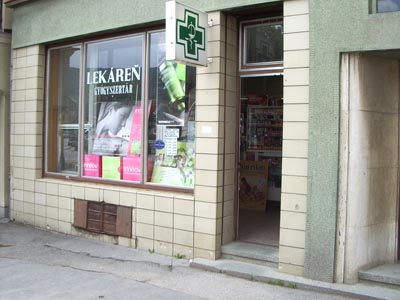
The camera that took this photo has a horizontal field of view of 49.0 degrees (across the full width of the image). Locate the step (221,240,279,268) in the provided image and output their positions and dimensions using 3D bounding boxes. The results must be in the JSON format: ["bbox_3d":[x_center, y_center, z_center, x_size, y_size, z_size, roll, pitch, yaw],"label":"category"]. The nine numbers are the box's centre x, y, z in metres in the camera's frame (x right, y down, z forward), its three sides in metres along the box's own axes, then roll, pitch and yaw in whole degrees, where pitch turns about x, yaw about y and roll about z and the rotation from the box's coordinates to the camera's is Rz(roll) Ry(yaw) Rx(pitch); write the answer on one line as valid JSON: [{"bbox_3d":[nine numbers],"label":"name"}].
[{"bbox_3d":[0.716,1.300,5.474,0.832,0.162,0.352,2,2,34],"label":"step"}]

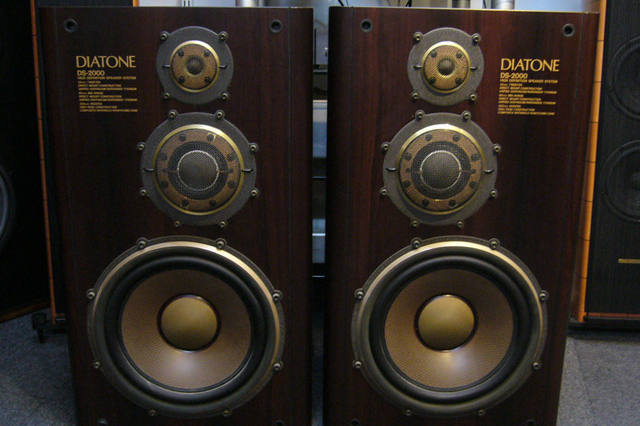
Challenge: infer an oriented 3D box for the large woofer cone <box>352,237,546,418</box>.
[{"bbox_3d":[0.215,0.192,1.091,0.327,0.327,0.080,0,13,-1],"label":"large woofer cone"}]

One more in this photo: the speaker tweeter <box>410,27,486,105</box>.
[{"bbox_3d":[0.190,-0.220,0.978,0.118,0.118,0.035,0,13,-1],"label":"speaker tweeter"}]

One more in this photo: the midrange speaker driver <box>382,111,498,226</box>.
[{"bbox_3d":[0.188,-0.066,1.014,0.184,0.184,0.045,0,13,-1],"label":"midrange speaker driver"}]

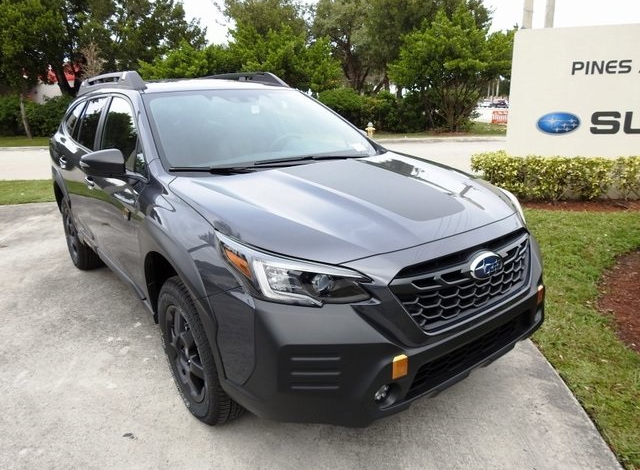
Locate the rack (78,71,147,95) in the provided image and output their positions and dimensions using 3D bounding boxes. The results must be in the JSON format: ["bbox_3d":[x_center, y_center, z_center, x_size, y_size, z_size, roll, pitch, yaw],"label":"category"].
[{"bbox_3d":[-1.763,-1.204,3.618,0.090,0.155,2.100,-13,19,-35],"label":"rack"}]

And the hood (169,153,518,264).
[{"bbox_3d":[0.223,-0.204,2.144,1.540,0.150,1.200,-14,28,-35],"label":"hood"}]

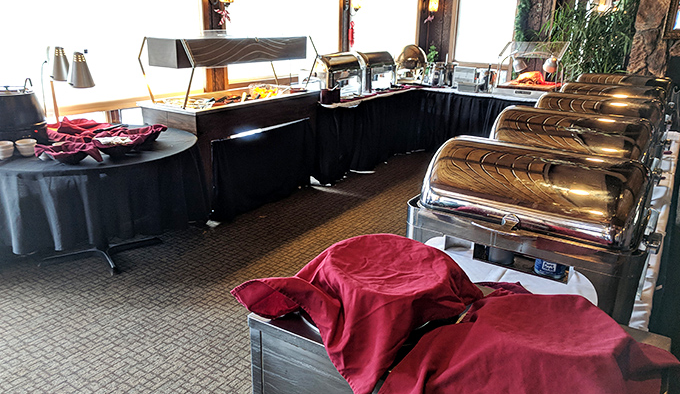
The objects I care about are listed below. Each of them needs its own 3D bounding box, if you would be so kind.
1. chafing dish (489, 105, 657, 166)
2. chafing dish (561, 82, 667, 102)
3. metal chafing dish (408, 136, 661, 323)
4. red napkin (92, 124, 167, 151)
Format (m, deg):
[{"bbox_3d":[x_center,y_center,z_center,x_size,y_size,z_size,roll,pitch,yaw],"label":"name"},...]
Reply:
[{"bbox_3d":[1.031,-0.168,2.277,0.660,0.410,0.480,13,23,30],"label":"chafing dish"},{"bbox_3d":[1.722,-0.510,3.299,0.660,0.410,0.480,13,23,30],"label":"chafing dish"},{"bbox_3d":[0.610,0.055,1.609,0.660,0.400,0.480,13,23,30],"label":"metal chafing dish"},{"bbox_3d":[-1.213,-0.361,3.018,0.300,0.110,0.450,13,23,30],"label":"red napkin"}]

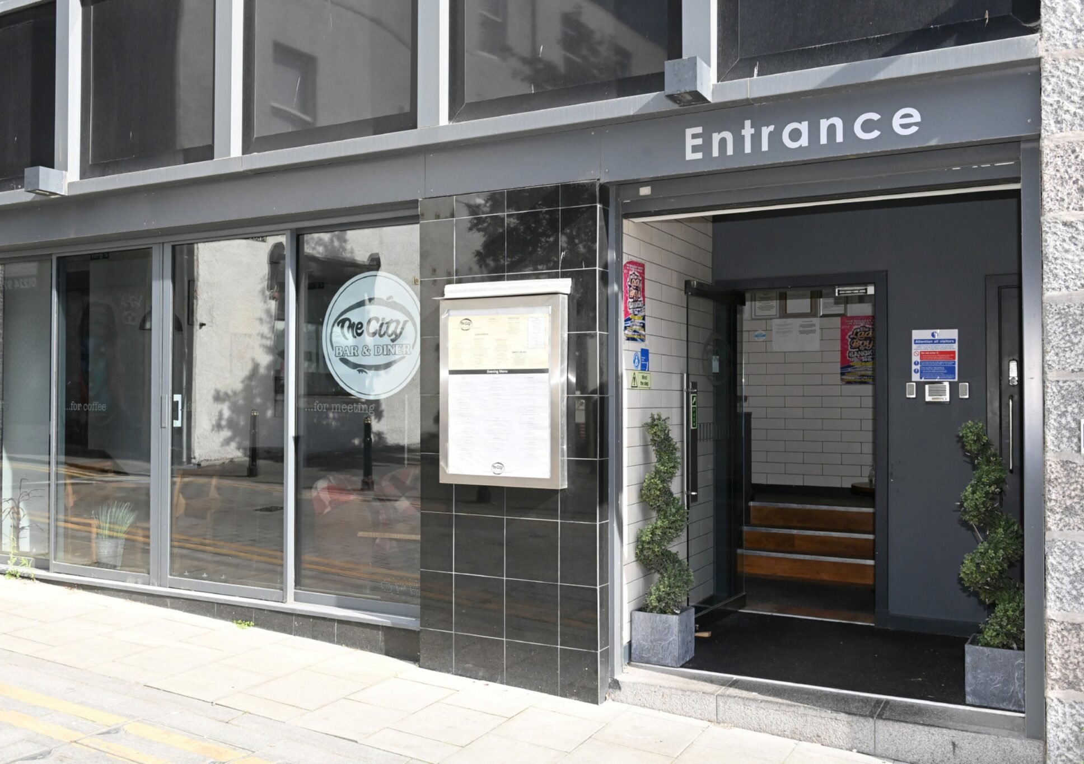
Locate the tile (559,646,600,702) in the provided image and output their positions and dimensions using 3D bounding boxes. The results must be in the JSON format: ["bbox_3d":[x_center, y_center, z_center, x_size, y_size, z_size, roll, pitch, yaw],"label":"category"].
[{"bbox_3d":[0.180,1.405,4.873,0.205,0.248,0.010,0,-1,28],"label":"tile"}]

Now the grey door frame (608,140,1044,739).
[{"bbox_3d":[1.174,0.231,4.513,1.883,2.374,0.100,0,-1,29],"label":"grey door frame"}]

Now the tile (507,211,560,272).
[{"bbox_3d":[-0.043,-0.696,5.069,0.305,0.302,0.015,0,-1,29],"label":"tile"}]

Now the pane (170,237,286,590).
[{"bbox_3d":[-1.937,0.182,6.267,0.955,2.105,0.020,0,-1,29],"label":"pane"}]

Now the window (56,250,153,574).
[{"bbox_3d":[-2.904,0.186,6.745,0.934,2.087,0.020,0,-1,28],"label":"window"}]

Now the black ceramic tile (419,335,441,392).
[{"bbox_3d":[-0.546,-0.081,5.353,0.211,0.304,0.010,0,-1,29],"label":"black ceramic tile"}]

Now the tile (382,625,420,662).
[{"bbox_3d":[-0.737,1.403,5.432,0.289,0.176,0.010,0,-1,28],"label":"tile"}]

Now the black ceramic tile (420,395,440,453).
[{"bbox_3d":[-0.543,0.225,5.334,0.210,0.302,0.015,0,-1,29],"label":"black ceramic tile"}]

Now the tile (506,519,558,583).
[{"bbox_3d":[-0.046,0.840,5.084,0.310,0.308,0.012,0,-1,28],"label":"tile"}]

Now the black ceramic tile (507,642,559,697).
[{"bbox_3d":[-0.046,1.417,5.057,0.307,0.236,0.010,0,-1,29],"label":"black ceramic tile"}]

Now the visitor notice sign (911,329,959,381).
[{"bbox_3d":[2.299,-0.155,5.961,0.252,0.301,0.008,0,-1,28],"label":"visitor notice sign"}]

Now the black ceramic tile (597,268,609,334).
[{"bbox_3d":[0.296,-0.393,4.955,0.010,0.304,0.120,0,-1,29],"label":"black ceramic tile"}]

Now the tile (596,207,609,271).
[{"bbox_3d":[0.296,-0.701,4.981,0.012,0.308,0.123,0,-1,28],"label":"tile"}]

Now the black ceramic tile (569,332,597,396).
[{"bbox_3d":[0.183,-0.085,4.971,0.208,0.308,0.012,0,-1,28],"label":"black ceramic tile"}]

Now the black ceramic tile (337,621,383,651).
[{"bbox_3d":[-1.013,1.408,5.651,0.302,0.146,0.012,0,-1,28],"label":"black ceramic tile"}]

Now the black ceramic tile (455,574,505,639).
[{"bbox_3d":[-0.319,1.150,5.228,0.310,0.308,0.012,0,-1,28],"label":"black ceramic tile"}]

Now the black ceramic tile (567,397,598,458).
[{"bbox_3d":[0.183,0.221,4.933,0.206,0.302,0.015,0,-1,29],"label":"black ceramic tile"}]

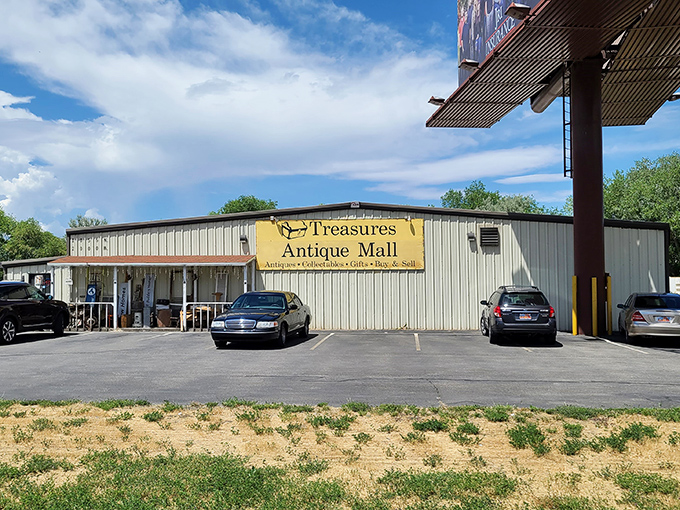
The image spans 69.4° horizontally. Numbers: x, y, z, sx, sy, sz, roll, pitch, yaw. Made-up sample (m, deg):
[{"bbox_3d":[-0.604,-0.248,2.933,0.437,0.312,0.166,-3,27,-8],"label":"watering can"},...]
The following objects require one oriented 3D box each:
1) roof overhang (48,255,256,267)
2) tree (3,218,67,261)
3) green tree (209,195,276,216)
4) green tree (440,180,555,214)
[{"bbox_3d":[-6.612,0.221,17.419,7.113,0.391,1.220,0,-3,3],"label":"roof overhang"},{"bbox_3d":[-22.928,0.507,36.847,5.800,6.371,5.800,0,-3,3],"label":"tree"},{"bbox_3d":[-8.343,-0.649,42.781,7.200,9.132,7.000,0,-3,3],"label":"green tree"},{"bbox_3d":[13.811,-1.308,42.754,10.000,10.267,9.000,0,-3,3],"label":"green tree"}]

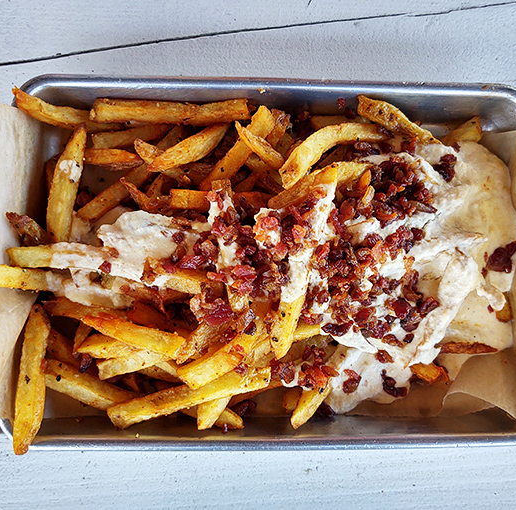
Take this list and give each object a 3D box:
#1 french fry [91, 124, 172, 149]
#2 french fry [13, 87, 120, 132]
[{"bbox_3d":[-0.059,-0.058,0.252,0.041,0.009,0.008,-9,87,-2],"label":"french fry"},{"bbox_3d":[-0.085,-0.064,0.241,0.047,0.009,0.011,14,86,-20],"label":"french fry"}]

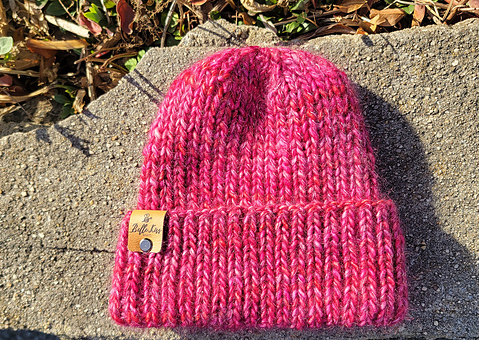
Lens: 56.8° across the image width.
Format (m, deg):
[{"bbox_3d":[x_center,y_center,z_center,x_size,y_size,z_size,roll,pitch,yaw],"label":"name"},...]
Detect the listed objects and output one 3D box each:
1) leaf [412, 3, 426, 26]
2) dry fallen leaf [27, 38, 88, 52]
[{"bbox_3d":[0.210,-0.181,0.519,0.015,0.015,0.034,16,72,6],"label":"leaf"},{"bbox_3d":[-0.189,-0.129,0.458,0.058,0.011,0.011,-4,88,-11],"label":"dry fallen leaf"}]

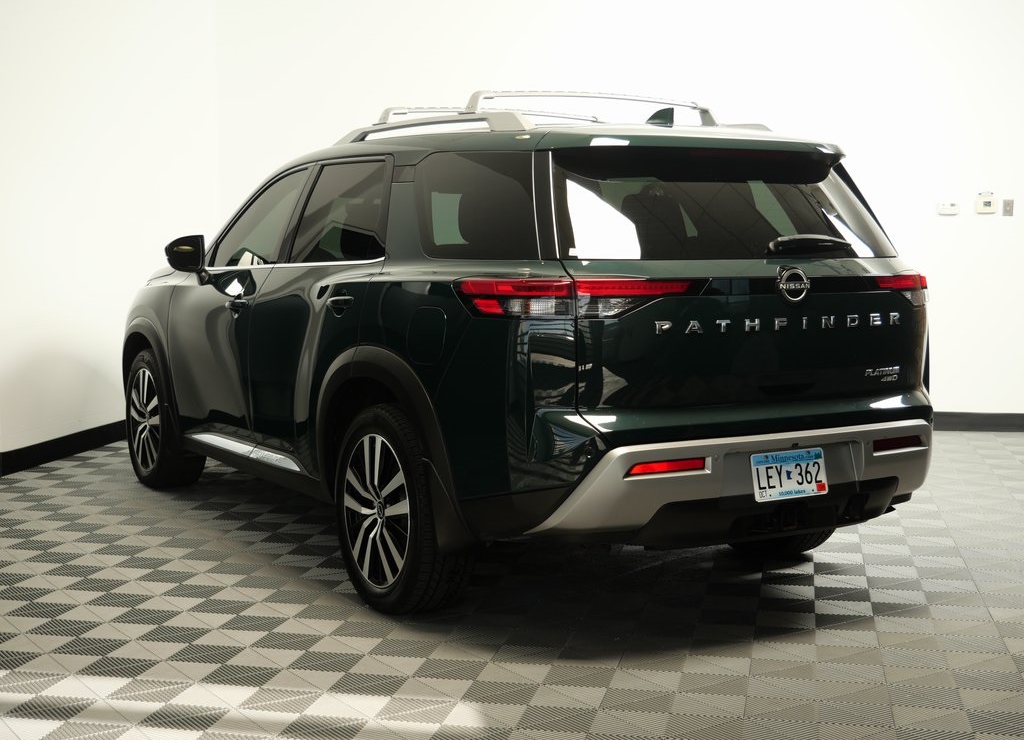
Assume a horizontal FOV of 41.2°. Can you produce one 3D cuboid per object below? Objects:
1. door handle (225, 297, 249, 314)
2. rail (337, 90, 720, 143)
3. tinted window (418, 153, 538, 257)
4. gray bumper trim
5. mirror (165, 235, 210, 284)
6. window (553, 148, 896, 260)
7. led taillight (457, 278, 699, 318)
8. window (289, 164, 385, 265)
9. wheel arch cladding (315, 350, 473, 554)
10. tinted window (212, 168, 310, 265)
[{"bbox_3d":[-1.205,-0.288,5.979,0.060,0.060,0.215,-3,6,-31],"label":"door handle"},{"bbox_3d":[0.177,-0.967,5.486,1.260,0.170,1.650,-3,6,-31],"label":"rail"},{"bbox_3d":[-0.116,-0.548,4.488,0.130,0.360,0.750,-4,7,-41],"label":"tinted window"},{"bbox_3d":[0.858,0.328,4.455,1.780,0.295,0.250,-3,6,-31],"label":"gray bumper trim"},{"bbox_3d":[-1.527,-0.526,6.418,0.220,0.220,0.140,-3,6,-31],"label":"mirror"},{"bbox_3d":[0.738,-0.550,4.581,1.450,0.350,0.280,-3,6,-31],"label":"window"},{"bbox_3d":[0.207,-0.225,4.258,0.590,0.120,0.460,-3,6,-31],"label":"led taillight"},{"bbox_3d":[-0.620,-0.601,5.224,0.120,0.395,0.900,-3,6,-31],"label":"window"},{"bbox_3d":[-0.402,0.239,4.726,0.130,0.635,1.230,-3,6,-31],"label":"wheel arch cladding"},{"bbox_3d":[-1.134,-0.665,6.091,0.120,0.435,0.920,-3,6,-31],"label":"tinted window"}]

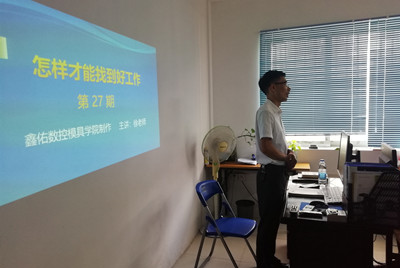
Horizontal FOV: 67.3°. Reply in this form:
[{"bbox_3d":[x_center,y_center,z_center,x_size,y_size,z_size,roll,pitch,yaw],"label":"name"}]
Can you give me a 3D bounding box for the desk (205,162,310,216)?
[{"bbox_3d":[0.672,0.710,3.536,1.170,0.750,0.370,0,6,17],"label":"desk"}]

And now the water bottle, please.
[{"bbox_3d":[1.039,0.314,2.523,0.065,0.215,0.065,0,6,17],"label":"water bottle"}]

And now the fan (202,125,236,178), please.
[{"bbox_3d":[0.199,0.519,3.337,0.410,1.200,0.380,-5,7,-27],"label":"fan"}]

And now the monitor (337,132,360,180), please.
[{"bbox_3d":[1.234,0.218,2.419,0.180,0.420,0.460,0,6,17],"label":"monitor"}]

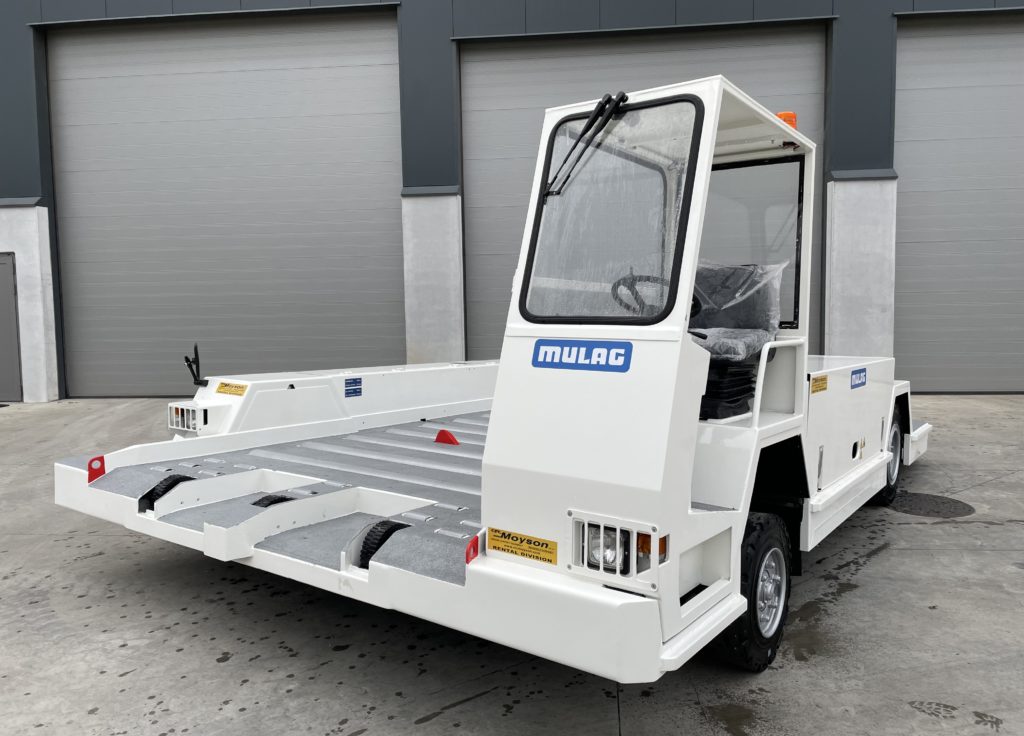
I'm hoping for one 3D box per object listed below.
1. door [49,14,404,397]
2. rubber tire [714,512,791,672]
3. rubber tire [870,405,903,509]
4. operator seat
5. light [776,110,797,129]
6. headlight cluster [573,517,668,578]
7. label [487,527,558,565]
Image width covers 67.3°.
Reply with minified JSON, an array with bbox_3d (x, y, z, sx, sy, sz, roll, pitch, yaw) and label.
[{"bbox_3d":[-3.946,-2.162,10.699,5.000,5.140,0.070,0,4,6],"label":"door"},{"bbox_3d":[0.909,0.838,3.043,0.210,0.590,0.590,3,4,36],"label":"rubber tire"},{"bbox_3d":[2.517,0.588,5.304,0.220,0.700,0.700,3,4,36],"label":"rubber tire"},{"bbox_3d":[0.833,-0.127,3.263,0.490,0.630,0.570,3,4,36],"label":"operator seat"},{"bbox_3d":[1.163,-1.027,3.265,0.092,0.125,0.092,3,4,36],"label":"light"},{"bbox_3d":[0.326,0.537,2.311,0.300,0.165,0.100,3,4,36],"label":"headlight cluster"},{"bbox_3d":[0.032,0.573,2.477,0.272,0.072,0.004,3,4,36],"label":"label"}]

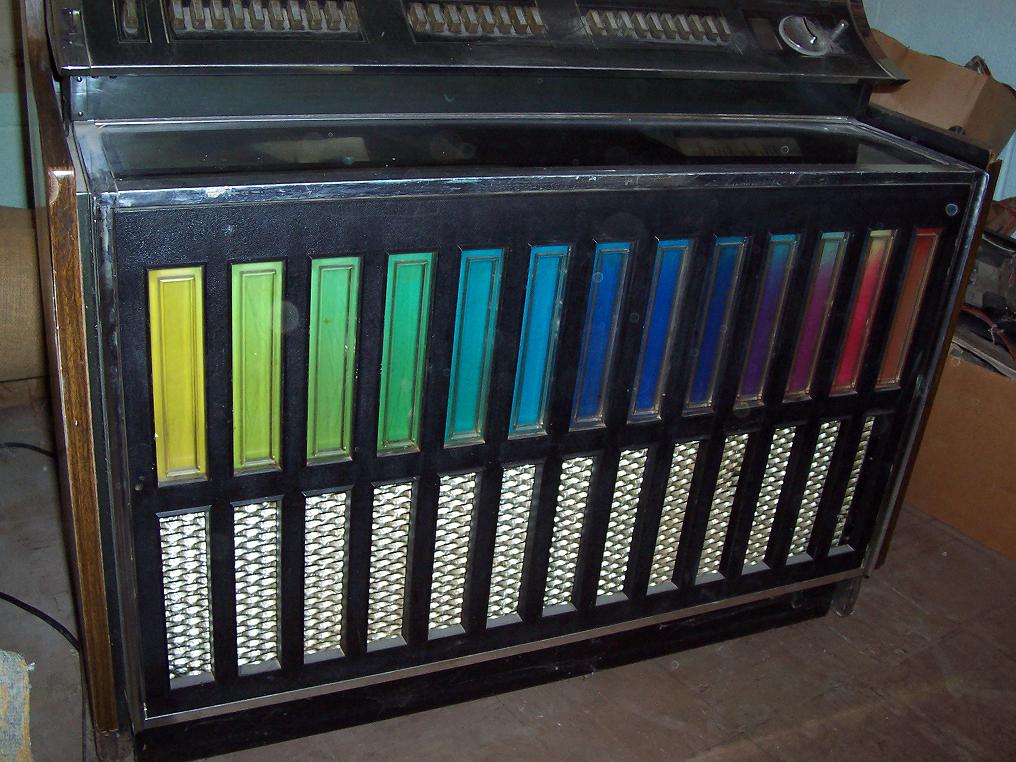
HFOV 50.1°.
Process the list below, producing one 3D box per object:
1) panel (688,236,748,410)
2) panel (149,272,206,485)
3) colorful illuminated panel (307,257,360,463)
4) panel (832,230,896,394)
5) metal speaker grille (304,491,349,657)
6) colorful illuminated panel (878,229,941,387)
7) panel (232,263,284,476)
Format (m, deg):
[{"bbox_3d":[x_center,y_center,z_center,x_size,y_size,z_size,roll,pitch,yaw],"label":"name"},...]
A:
[{"bbox_3d":[0.227,-0.060,1.185,0.044,0.206,0.018,-6,27,-24],"label":"panel"},{"bbox_3d":[-0.288,-0.001,0.952,0.044,0.206,0.018,-6,27,-24],"label":"panel"},{"bbox_3d":[-0.163,-0.017,1.008,0.044,0.206,0.018,-6,27,-24],"label":"colorful illuminated panel"},{"bbox_3d":[0.417,-0.078,1.273,0.044,0.206,0.018,-6,27,-24],"label":"panel"},{"bbox_3d":[-0.188,0.202,1.119,0.043,0.194,0.015,-6,27,-24],"label":"metal speaker grille"},{"bbox_3d":[0.480,-0.085,1.302,0.044,0.206,0.018,-6,27,-24],"label":"colorful illuminated panel"},{"bbox_3d":[-0.226,-0.009,0.981,0.044,0.206,0.018,-6,27,-24],"label":"panel"}]

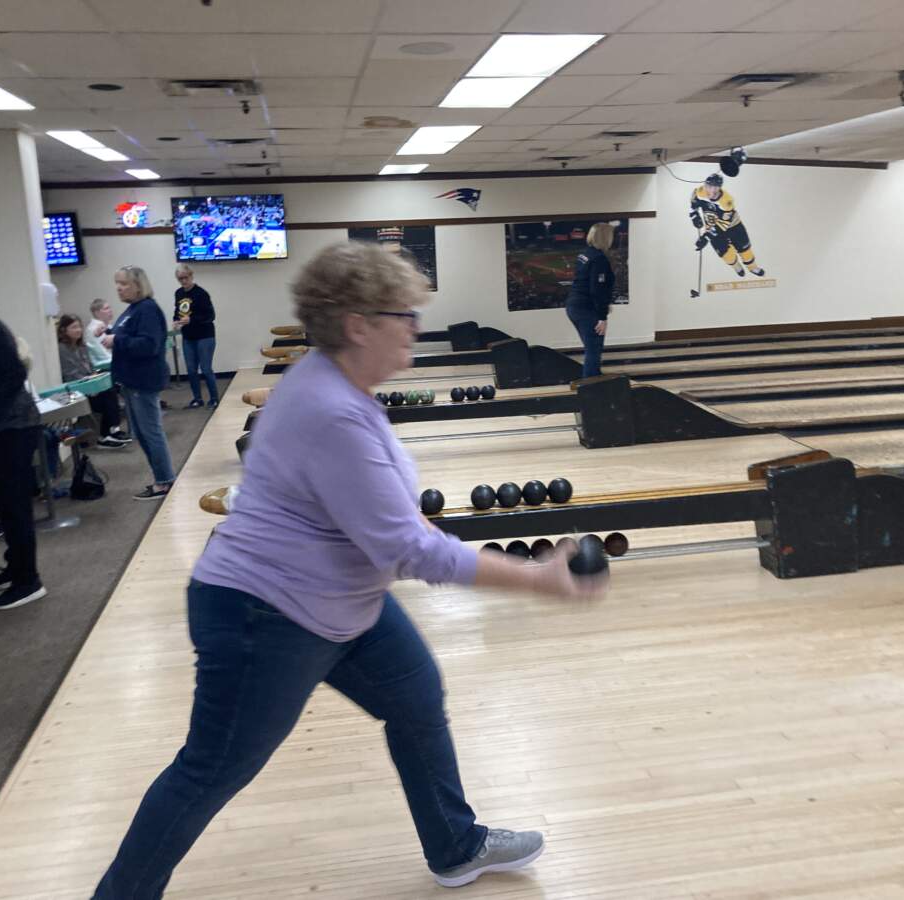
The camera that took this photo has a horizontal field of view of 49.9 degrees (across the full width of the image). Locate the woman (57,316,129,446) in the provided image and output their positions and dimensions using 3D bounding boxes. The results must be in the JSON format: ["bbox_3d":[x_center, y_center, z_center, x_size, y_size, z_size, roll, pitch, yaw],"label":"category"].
[{"bbox_3d":[-3.299,-0.615,8.784,0.720,1.180,0.480,-2,12,-2],"label":"woman"}]

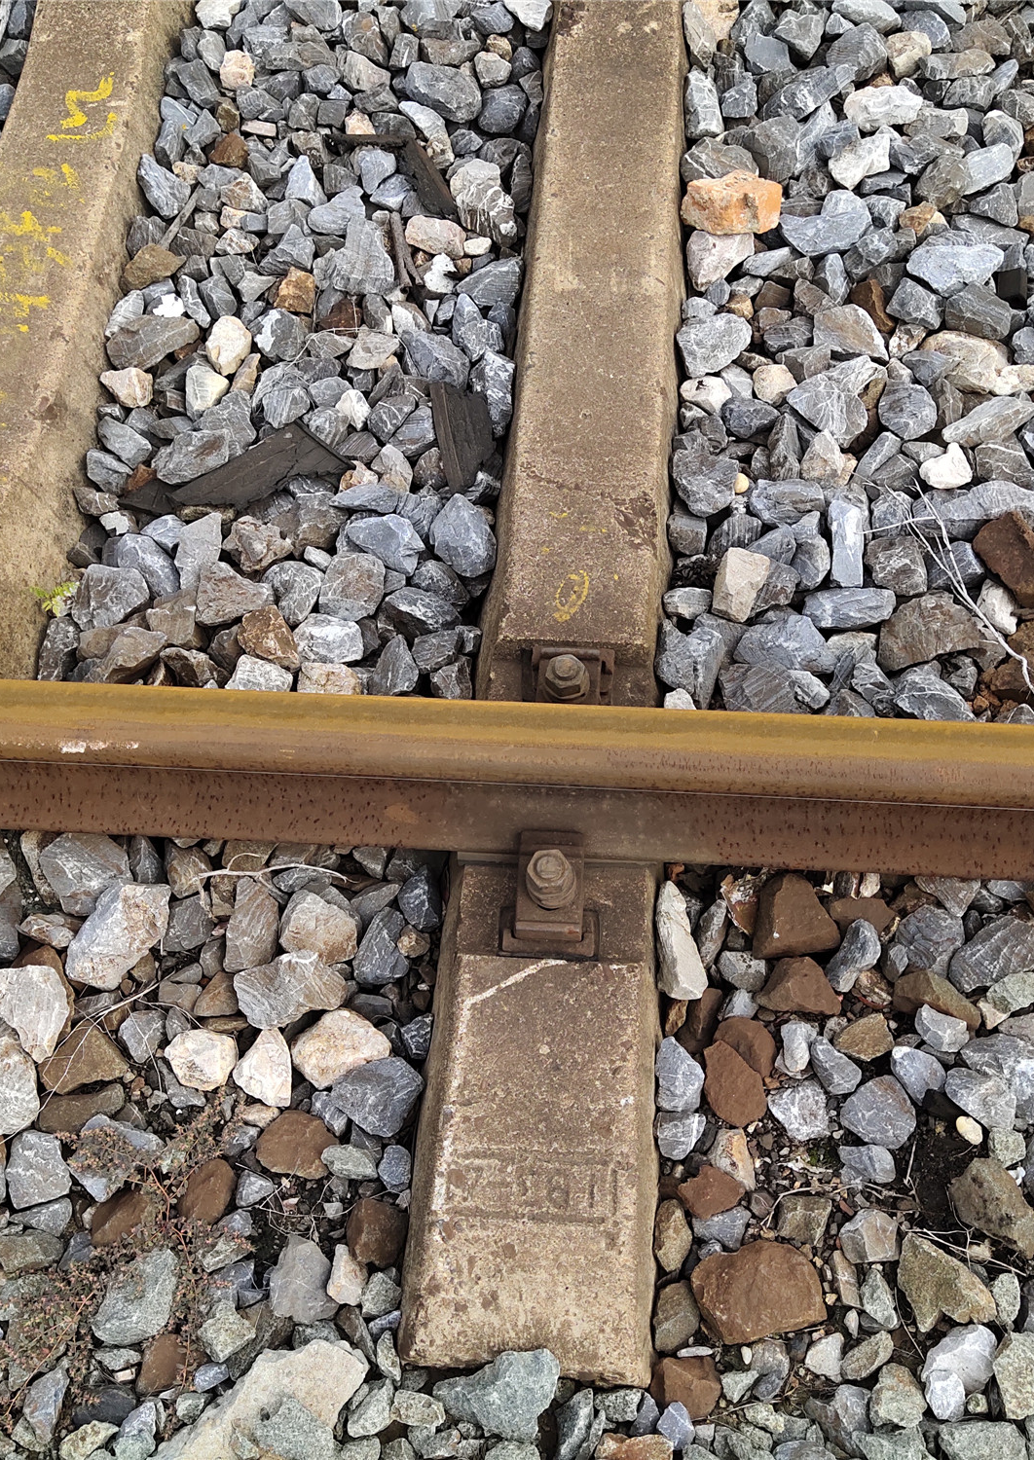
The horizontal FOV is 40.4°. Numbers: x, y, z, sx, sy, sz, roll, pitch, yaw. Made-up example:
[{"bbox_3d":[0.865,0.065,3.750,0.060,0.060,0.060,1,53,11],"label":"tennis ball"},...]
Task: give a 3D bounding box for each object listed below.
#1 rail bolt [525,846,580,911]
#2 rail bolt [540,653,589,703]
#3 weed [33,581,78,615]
[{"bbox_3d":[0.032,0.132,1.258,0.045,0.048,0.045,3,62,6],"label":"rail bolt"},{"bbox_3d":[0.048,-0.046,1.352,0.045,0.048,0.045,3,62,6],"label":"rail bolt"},{"bbox_3d":[-0.517,-0.147,1.576,0.045,0.035,0.035,3,62,6],"label":"weed"}]

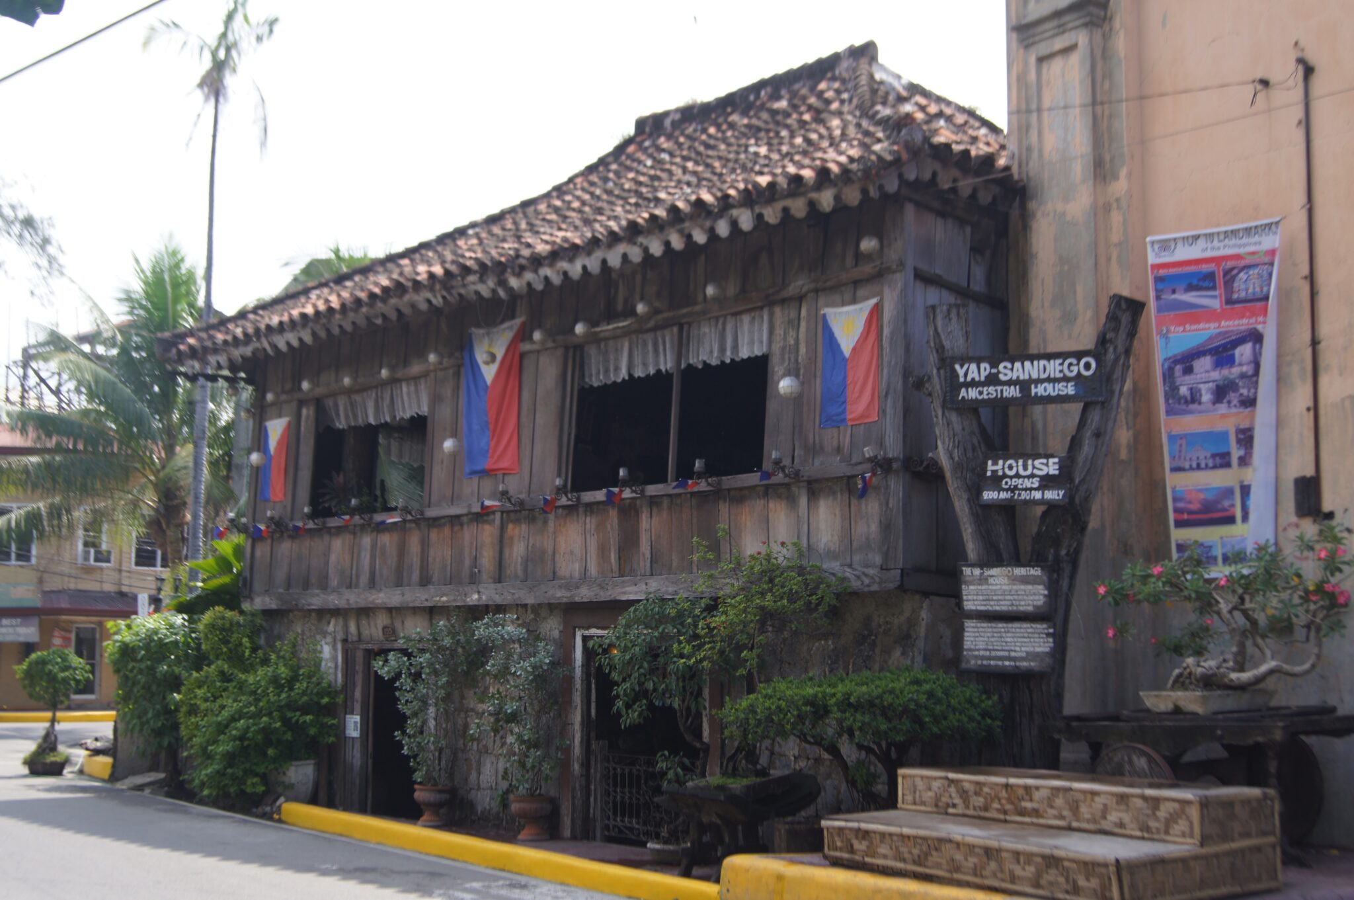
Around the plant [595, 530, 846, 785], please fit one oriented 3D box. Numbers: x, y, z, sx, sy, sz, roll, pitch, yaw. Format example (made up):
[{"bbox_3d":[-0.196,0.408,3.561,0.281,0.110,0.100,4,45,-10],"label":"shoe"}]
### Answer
[{"bbox_3d":[0.316,1.491,11.500,1.400,1.778,1.950,8,-11,-44],"label":"plant"}]

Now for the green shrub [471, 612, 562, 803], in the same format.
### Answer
[{"bbox_3d":[-1.411,2.246,13.850,0.750,1.599,0.950,8,-11,-44],"label":"green shrub"}]

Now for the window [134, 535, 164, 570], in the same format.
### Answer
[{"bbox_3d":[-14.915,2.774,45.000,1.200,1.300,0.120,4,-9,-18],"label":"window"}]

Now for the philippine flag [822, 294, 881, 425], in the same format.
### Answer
[{"bbox_3d":[1.350,-0.671,12.321,0.040,0.950,0.590,9,-11,-42],"label":"philippine flag"}]

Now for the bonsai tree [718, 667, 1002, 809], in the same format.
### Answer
[{"bbox_3d":[1.272,2.027,11.000,1.500,1.022,2.100,8,-11,-44],"label":"bonsai tree"}]

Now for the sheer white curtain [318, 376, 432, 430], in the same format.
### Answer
[{"bbox_3d":[-3.325,-0.482,17.230,0.100,0.370,2.122,8,-11,-44],"label":"sheer white curtain"}]

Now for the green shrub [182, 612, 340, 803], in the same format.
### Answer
[{"bbox_3d":[-4.757,2.927,17.900,1.350,2.130,1.800,9,-11,-42],"label":"green shrub"}]

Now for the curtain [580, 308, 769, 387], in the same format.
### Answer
[{"bbox_3d":[-0.063,-0.885,13.904,0.100,0.395,2.373,8,-11,-44],"label":"curtain"}]

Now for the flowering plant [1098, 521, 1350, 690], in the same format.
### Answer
[{"bbox_3d":[3.580,1.022,10.300,1.600,1.120,1.250,-1,-9,19],"label":"flowering plant"}]

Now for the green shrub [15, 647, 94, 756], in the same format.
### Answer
[{"bbox_3d":[-8.836,3.708,22.400,1.100,1.830,1.050,5,-9,-21],"label":"green shrub"}]

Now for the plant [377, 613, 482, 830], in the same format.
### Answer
[{"bbox_3d":[-2.370,2.555,14.950,0.800,1.984,1.100,8,-11,-44],"label":"plant"}]

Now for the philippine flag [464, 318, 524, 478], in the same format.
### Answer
[{"bbox_3d":[-1.813,-0.505,15.706,0.050,1.530,0.880,9,-11,-42],"label":"philippine flag"}]

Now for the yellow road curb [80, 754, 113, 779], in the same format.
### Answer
[{"bbox_3d":[-7.779,4.263,21.200,0.350,0.250,1.100,8,-11,-44],"label":"yellow road curb"}]

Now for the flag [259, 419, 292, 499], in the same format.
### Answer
[{"bbox_3d":[-4.789,0.124,18.809,0.040,0.970,0.570,9,-11,-42],"label":"flag"}]

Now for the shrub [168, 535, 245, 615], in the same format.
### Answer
[{"bbox_3d":[-5.899,1.566,19.800,1.100,1.100,1.050,4,-9,-16],"label":"shrub"}]

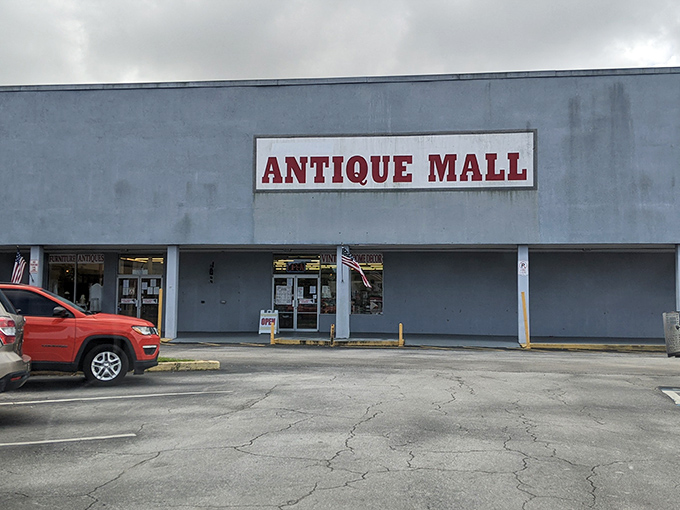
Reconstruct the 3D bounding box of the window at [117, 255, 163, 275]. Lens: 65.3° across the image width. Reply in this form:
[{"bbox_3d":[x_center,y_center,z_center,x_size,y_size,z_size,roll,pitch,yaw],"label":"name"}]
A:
[{"bbox_3d":[-7.905,0.442,21.159,1.885,0.722,0.100,0,-4,5],"label":"window"}]

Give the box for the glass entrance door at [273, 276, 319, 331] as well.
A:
[{"bbox_3d":[-1.692,1.875,20.509,1.827,2.153,0.100,0,-4,5],"label":"glass entrance door"}]

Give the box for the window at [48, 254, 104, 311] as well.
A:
[{"bbox_3d":[-10.565,1.148,21.345,2.339,2.327,0.120,0,-4,5],"label":"window"}]

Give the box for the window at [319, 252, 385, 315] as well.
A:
[{"bbox_3d":[0.467,1.107,20.383,2.429,2.352,0.120,0,-4,5],"label":"window"}]

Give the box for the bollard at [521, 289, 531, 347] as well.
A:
[{"bbox_3d":[5.922,2.076,16.879,0.105,1.784,0.105,-4,-5,5],"label":"bollard"}]

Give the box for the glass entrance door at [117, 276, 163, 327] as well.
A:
[{"bbox_3d":[-7.932,1.924,21.051,1.900,2.171,0.100,0,-4,5],"label":"glass entrance door"}]

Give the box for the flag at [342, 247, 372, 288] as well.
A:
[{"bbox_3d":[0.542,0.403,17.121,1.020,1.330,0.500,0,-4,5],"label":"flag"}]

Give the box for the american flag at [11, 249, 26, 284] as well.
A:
[{"bbox_3d":[-10.878,0.491,17.963,0.420,1.420,0.520,0,-4,5],"label":"american flag"}]

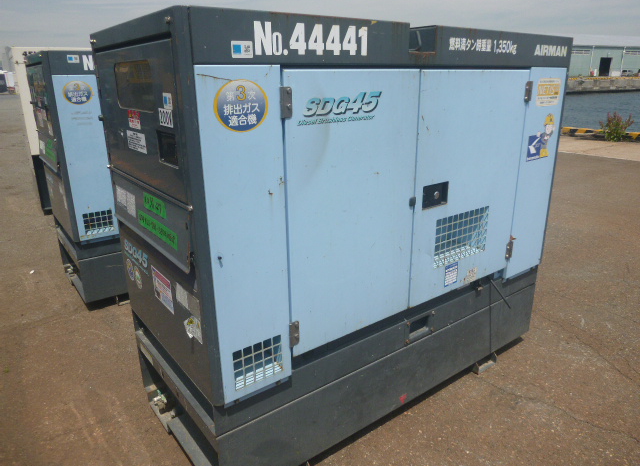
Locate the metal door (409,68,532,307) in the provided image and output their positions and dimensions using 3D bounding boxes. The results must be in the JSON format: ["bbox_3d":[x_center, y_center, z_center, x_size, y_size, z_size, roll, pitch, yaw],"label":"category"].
[{"bbox_3d":[0.636,-0.208,2.003,0.705,0.937,0.060,-14,22,-35],"label":"metal door"}]

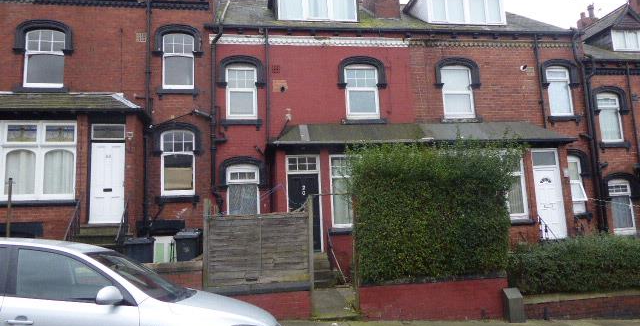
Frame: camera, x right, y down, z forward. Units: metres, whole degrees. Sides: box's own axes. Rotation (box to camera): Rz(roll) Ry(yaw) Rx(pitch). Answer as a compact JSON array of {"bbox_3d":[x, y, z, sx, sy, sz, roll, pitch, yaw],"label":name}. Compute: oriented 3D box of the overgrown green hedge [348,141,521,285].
[{"bbox_3d":[2.133,0.945,8.551,3.030,2.500,0.900,-1,-8,-8],"label":"overgrown green hedge"}]

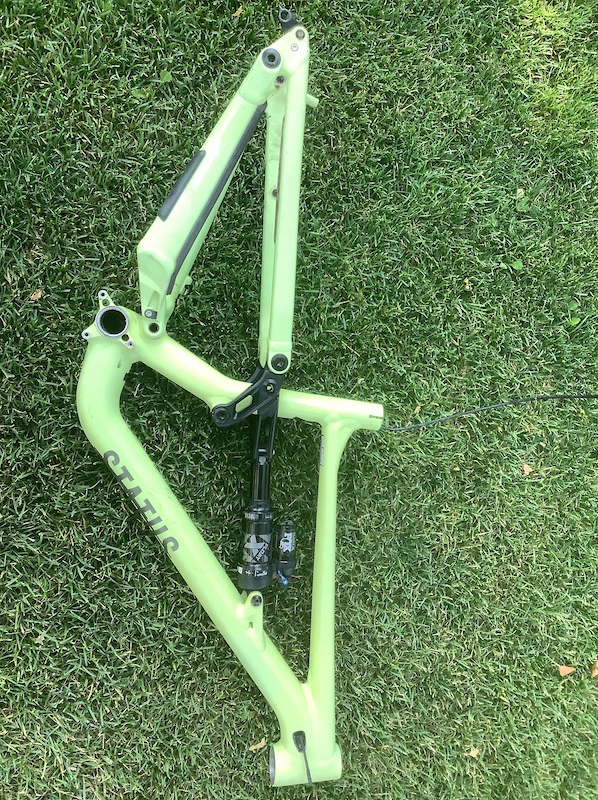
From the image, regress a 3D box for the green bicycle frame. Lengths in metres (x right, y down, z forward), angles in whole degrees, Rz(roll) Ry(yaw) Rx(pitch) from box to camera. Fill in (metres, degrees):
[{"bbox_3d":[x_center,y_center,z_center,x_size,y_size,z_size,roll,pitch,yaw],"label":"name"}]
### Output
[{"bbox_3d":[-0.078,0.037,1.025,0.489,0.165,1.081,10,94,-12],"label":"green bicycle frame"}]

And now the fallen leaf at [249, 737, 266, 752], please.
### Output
[{"bbox_3d":[-0.063,0.527,1.095,0.031,0.007,0.012,-34,101,-7],"label":"fallen leaf"}]

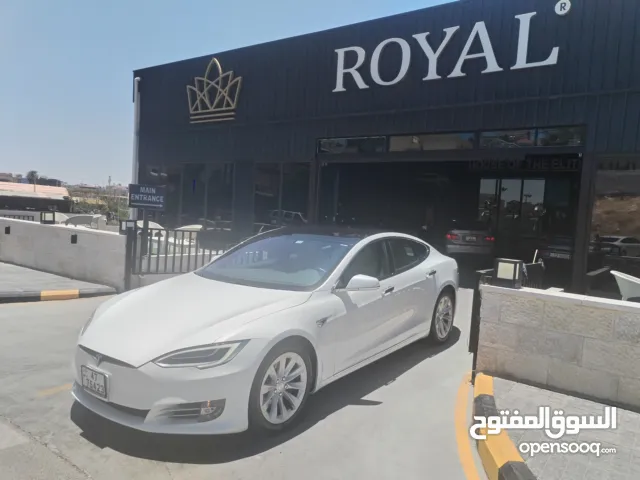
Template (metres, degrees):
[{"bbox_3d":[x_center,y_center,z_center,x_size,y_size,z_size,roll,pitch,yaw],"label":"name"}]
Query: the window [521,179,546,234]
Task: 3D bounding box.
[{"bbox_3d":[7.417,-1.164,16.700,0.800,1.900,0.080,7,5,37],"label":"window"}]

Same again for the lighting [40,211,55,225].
[{"bbox_3d":[-5.707,-0.472,10.079,0.210,0.260,0.210,6,5,36],"label":"lighting"}]

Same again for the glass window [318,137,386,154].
[{"bbox_3d":[0.822,-2.438,12.324,2.069,0.403,0.080,6,5,36],"label":"glass window"}]

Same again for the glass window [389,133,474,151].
[{"bbox_3d":[2.529,-2.252,11.062,2.080,0.389,0.080,6,5,36],"label":"glass window"}]

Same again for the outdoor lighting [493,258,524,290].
[{"bbox_3d":[1.781,0.317,4.542,0.210,0.260,0.210,6,5,36],"label":"outdoor lighting"}]

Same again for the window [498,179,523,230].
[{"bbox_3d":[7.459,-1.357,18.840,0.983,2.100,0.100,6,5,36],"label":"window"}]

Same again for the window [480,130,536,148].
[{"bbox_3d":[3.918,-2.098,10.036,1.136,0.379,0.080,6,5,36],"label":"window"}]

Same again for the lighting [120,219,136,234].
[{"bbox_3d":[-3.243,-0.208,8.150,0.210,0.250,0.210,7,5,37],"label":"lighting"}]

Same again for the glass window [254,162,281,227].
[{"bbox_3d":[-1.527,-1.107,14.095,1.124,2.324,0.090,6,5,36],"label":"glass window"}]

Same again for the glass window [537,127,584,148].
[{"bbox_3d":[4.720,-2.012,9.442,0.850,0.387,0.080,6,5,36],"label":"glass window"}]

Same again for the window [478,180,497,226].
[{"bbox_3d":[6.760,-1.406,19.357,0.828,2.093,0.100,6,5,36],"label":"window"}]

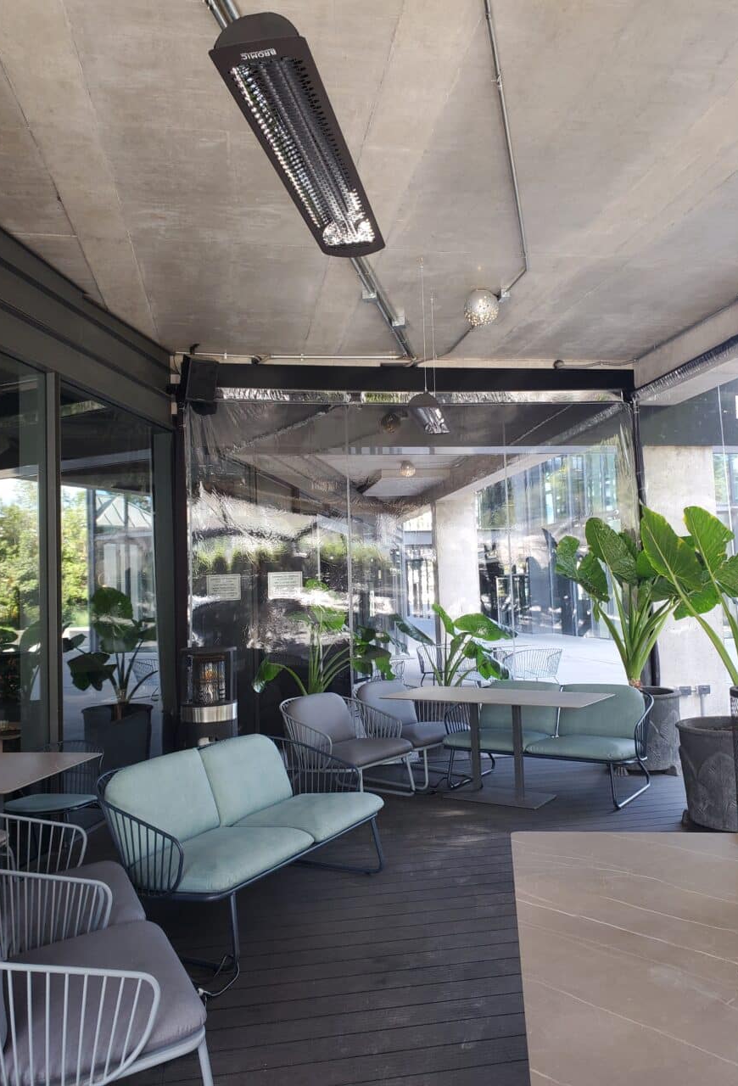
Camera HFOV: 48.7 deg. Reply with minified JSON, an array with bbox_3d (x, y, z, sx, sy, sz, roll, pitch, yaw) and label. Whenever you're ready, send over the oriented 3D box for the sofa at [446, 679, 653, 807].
[{"bbox_3d":[1.369,1.497,6.319,1.520,0.775,0.770,-4,-4,35],"label":"sofa"}]

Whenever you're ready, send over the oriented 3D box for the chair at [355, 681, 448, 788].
[{"bbox_3d":[0.390,1.569,6.937,0.770,0.775,0.820,-5,-5,41],"label":"chair"}]

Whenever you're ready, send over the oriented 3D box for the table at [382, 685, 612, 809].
[{"bbox_3d":[0.951,1.513,6.067,1.582,0.741,0.714,-4,-4,33],"label":"table"}]

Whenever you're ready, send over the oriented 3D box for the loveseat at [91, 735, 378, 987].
[{"bbox_3d":[-0.570,1.431,4.158,0.770,0.775,1.520,-4,-4,28],"label":"loveseat"}]

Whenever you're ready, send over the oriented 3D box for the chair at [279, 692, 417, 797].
[{"bbox_3d":[-0.149,1.542,6.196,0.770,0.775,0.830,-5,-4,38],"label":"chair"}]

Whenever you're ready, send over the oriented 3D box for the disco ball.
[{"bbox_3d":[0.820,-1.706,5.914,0.255,0.265,0.255,-2,-4,0],"label":"disco ball"}]

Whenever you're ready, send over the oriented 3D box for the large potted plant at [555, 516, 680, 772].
[{"bbox_3d":[2.132,0.833,6.857,1.120,2.113,1.000,-2,-4,0],"label":"large potted plant"}]

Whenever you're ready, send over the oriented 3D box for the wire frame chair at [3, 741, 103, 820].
[{"bbox_3d":[-1.709,1.504,4.580,0.560,0.760,0.570,-3,-4,16],"label":"wire frame chair"}]

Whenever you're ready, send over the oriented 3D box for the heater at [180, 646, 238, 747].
[{"bbox_3d":[-1.218,1.390,6.279,0.440,1.163,0.440,-2,-4,0],"label":"heater"}]

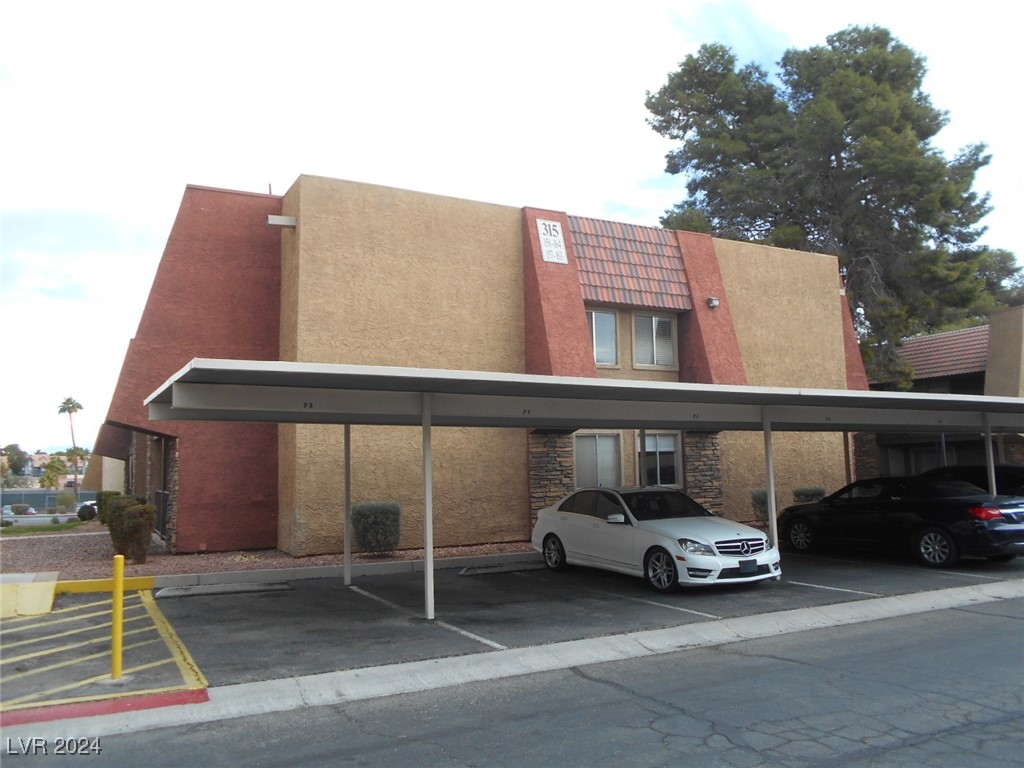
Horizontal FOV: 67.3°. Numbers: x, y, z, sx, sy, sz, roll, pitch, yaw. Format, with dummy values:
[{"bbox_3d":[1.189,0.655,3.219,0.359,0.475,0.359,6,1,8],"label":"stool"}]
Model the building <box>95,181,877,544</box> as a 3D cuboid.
[{"bbox_3d":[-2.427,1.031,26.780,20.400,7.150,21.600,2,-7,-27],"label":"building"}]

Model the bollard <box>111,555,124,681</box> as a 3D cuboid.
[{"bbox_3d":[-3.484,2.052,6.828,0.100,1.060,0.100,2,-7,-27],"label":"bollard"}]

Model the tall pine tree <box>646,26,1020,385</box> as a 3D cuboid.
[{"bbox_3d":[12.392,-4.606,29.714,13.800,18.400,12.900,2,-7,-27],"label":"tall pine tree"}]

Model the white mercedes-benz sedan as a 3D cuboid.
[{"bbox_3d":[2.080,2.385,12.400,1.820,1.445,4.600,3,-7,-29],"label":"white mercedes-benz sedan"}]

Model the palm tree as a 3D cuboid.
[{"bbox_3d":[-54.535,8.338,95.000,3.000,13.500,3.000,2,-7,-27],"label":"palm tree"}]

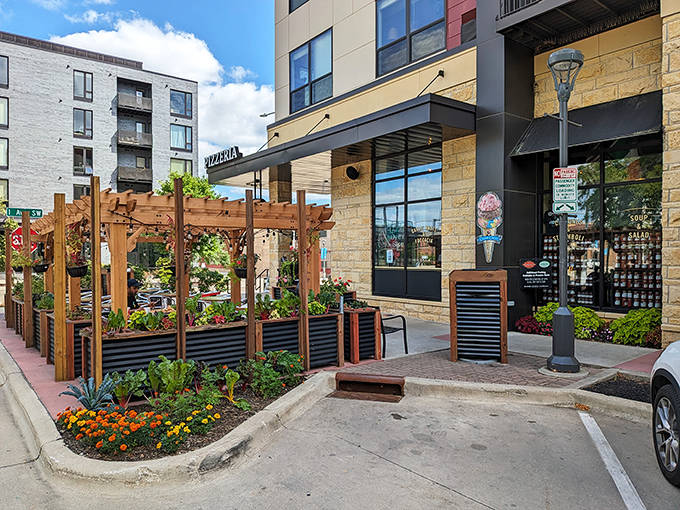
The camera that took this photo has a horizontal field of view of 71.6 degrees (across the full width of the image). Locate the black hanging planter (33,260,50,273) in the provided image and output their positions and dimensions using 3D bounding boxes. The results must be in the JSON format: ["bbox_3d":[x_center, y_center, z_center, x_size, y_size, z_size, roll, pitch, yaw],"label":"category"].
[{"bbox_3d":[-6.078,0.234,9.600,0.330,0.240,0.330,-1,1,-32],"label":"black hanging planter"}]

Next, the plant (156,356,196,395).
[{"bbox_3d":[-1.750,1.296,5.030,0.420,0.430,0.380,0,1,-19],"label":"plant"}]

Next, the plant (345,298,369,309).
[{"bbox_3d":[0.254,0.746,7.250,0.370,0.160,0.320,0,1,2],"label":"plant"}]

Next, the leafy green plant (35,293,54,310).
[{"bbox_3d":[-4.949,0.784,7.950,0.370,0.320,0.360,0,0,-32],"label":"leafy green plant"}]

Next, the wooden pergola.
[{"bbox_3d":[-3.211,0.383,8.474,3.740,2.460,6.120,0,0,-40],"label":"wooden pergola"}]

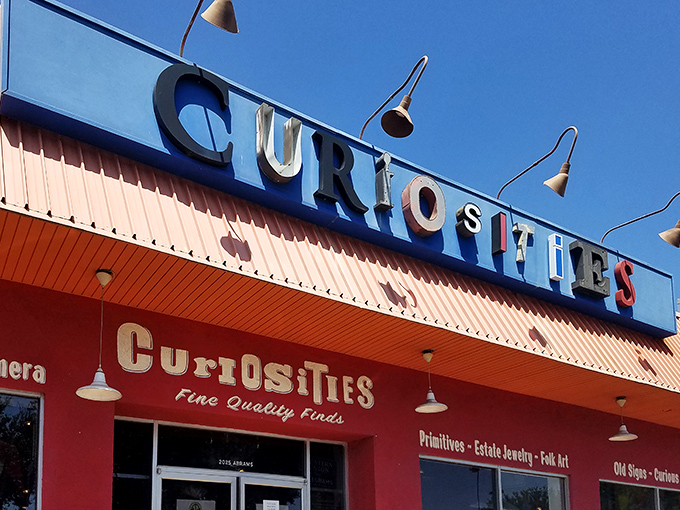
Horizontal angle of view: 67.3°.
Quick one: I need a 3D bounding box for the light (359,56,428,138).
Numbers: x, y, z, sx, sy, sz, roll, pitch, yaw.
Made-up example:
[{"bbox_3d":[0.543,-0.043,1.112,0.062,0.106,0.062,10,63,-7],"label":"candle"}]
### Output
[{"bbox_3d":[0.595,-1.592,5.794,0.360,0.710,1.150,19,-35,-28],"label":"light"}]

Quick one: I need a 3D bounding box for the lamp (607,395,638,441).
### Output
[{"bbox_3d":[4.199,2.419,7.584,0.383,0.624,0.383,23,-30,-25],"label":"lamp"}]

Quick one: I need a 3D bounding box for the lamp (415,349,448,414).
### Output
[{"bbox_3d":[1.063,1.461,6.035,0.384,0.738,0.384,2,-30,1],"label":"lamp"}]

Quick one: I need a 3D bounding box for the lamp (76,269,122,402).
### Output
[{"bbox_3d":[-2.034,0.636,4.357,0.336,1.139,0.336,11,-32,-32],"label":"lamp"}]

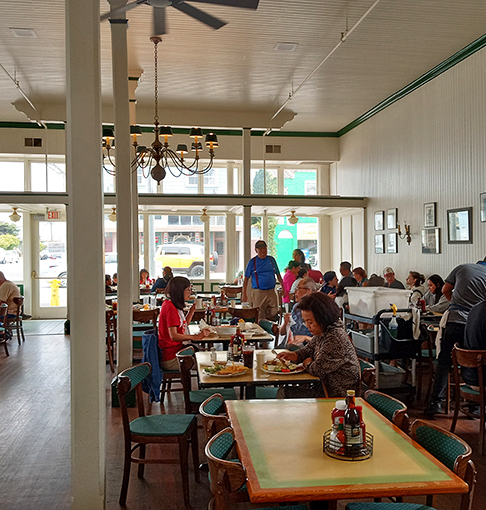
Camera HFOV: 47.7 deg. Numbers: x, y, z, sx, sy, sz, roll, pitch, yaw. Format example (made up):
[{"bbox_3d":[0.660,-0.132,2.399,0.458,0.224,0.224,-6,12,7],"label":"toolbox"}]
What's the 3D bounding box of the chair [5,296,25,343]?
[{"bbox_3d":[-4.158,1.175,9.773,0.490,0.840,0.440,0,0,-7],"label":"chair"}]

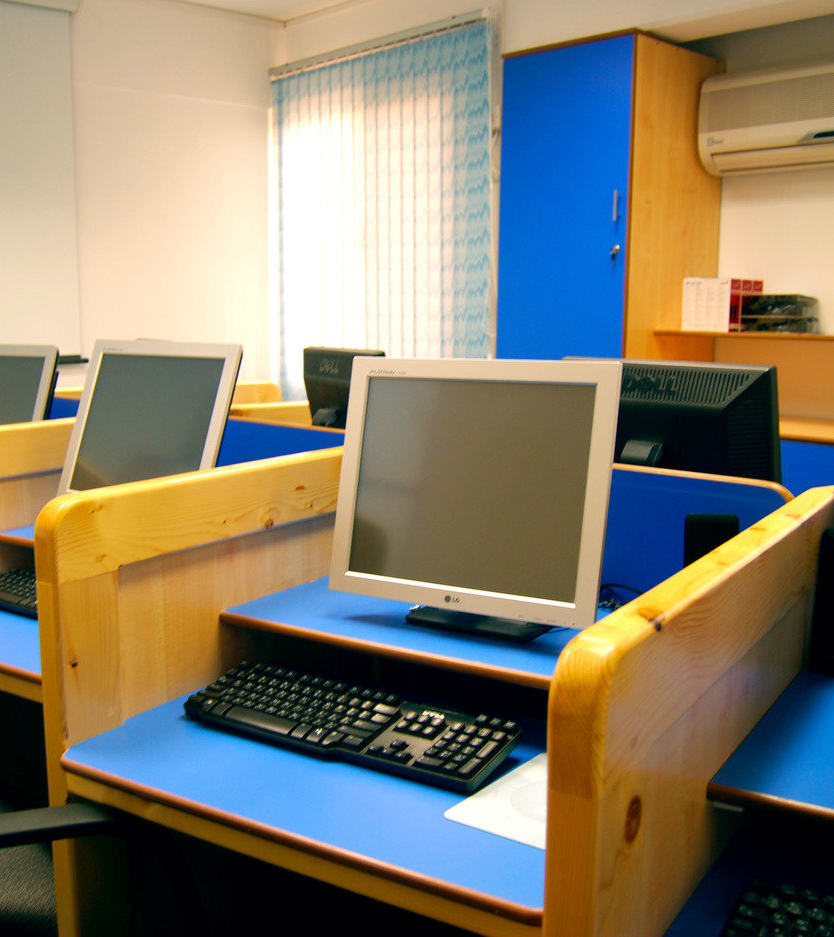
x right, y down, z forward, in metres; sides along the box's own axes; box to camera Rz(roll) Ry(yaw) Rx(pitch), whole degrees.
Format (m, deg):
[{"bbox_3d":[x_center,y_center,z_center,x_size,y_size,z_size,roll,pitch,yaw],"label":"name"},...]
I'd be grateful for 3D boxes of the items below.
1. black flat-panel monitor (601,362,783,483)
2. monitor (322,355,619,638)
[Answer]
[{"bbox_3d":[0.371,0.016,1.675,0.376,0.370,0.200,9,12,44],"label":"black flat-panel monitor"},{"bbox_3d":[0.103,0.040,1.444,0.396,0.380,0.220,6,10,31],"label":"monitor"}]

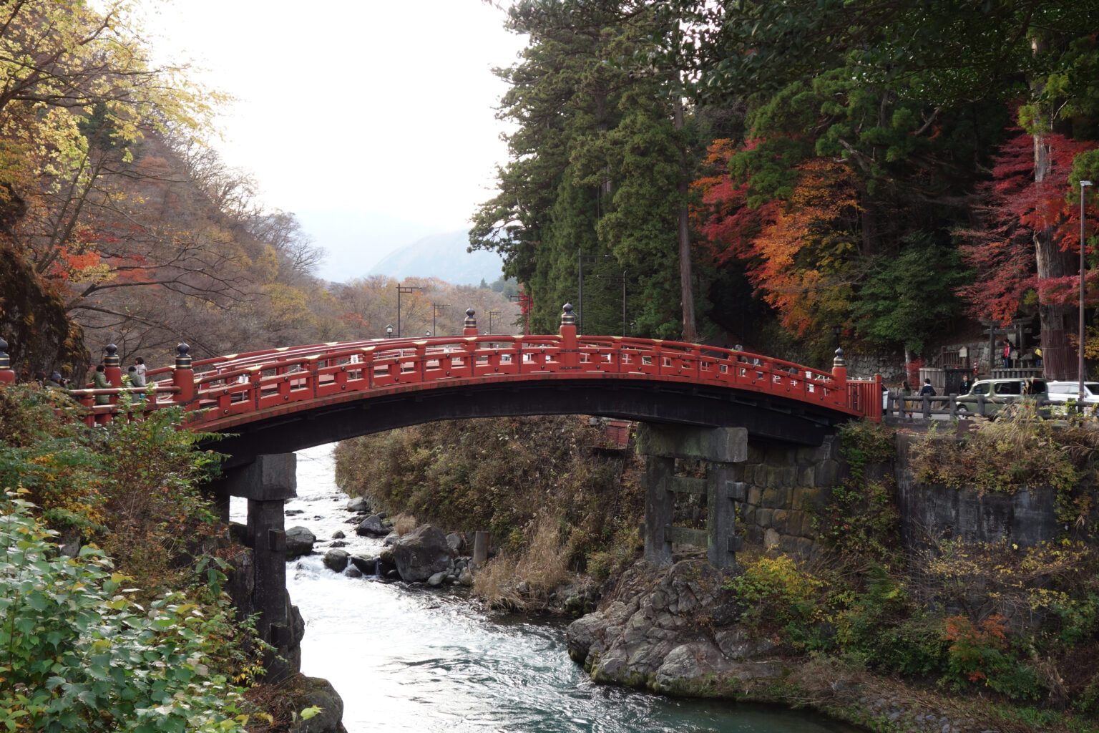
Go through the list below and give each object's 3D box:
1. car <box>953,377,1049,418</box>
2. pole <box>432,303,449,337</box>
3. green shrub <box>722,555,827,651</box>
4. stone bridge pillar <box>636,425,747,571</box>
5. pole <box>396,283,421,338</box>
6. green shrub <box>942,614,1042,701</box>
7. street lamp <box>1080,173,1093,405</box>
[{"bbox_3d":[18.980,1.280,58.000,1.700,1.650,3.890,0,0,-33],"label":"car"},{"bbox_3d":[-11.100,-2.700,140.000,1.900,7.400,0.200,0,0,0],"label":"pole"},{"bbox_3d":[8.200,8.550,50.200,3.700,3.300,2.900,0,0,0],"label":"green shrub"},{"bbox_3d":[5.700,5.150,55.600,1.100,5.650,5.600,0,0,-37],"label":"stone bridge pillar"},{"bbox_3d":[-10.300,-2.400,100.000,1.900,7.400,0.200,0,0,0],"label":"pole"},{"bbox_3d":[13.500,8.800,42.200,3.000,2.600,2.400,0,0,0],"label":"green shrub"},{"bbox_3d":[19.600,-2.300,50.200,0.700,8.900,0.250,0,0,-37],"label":"street lamp"}]

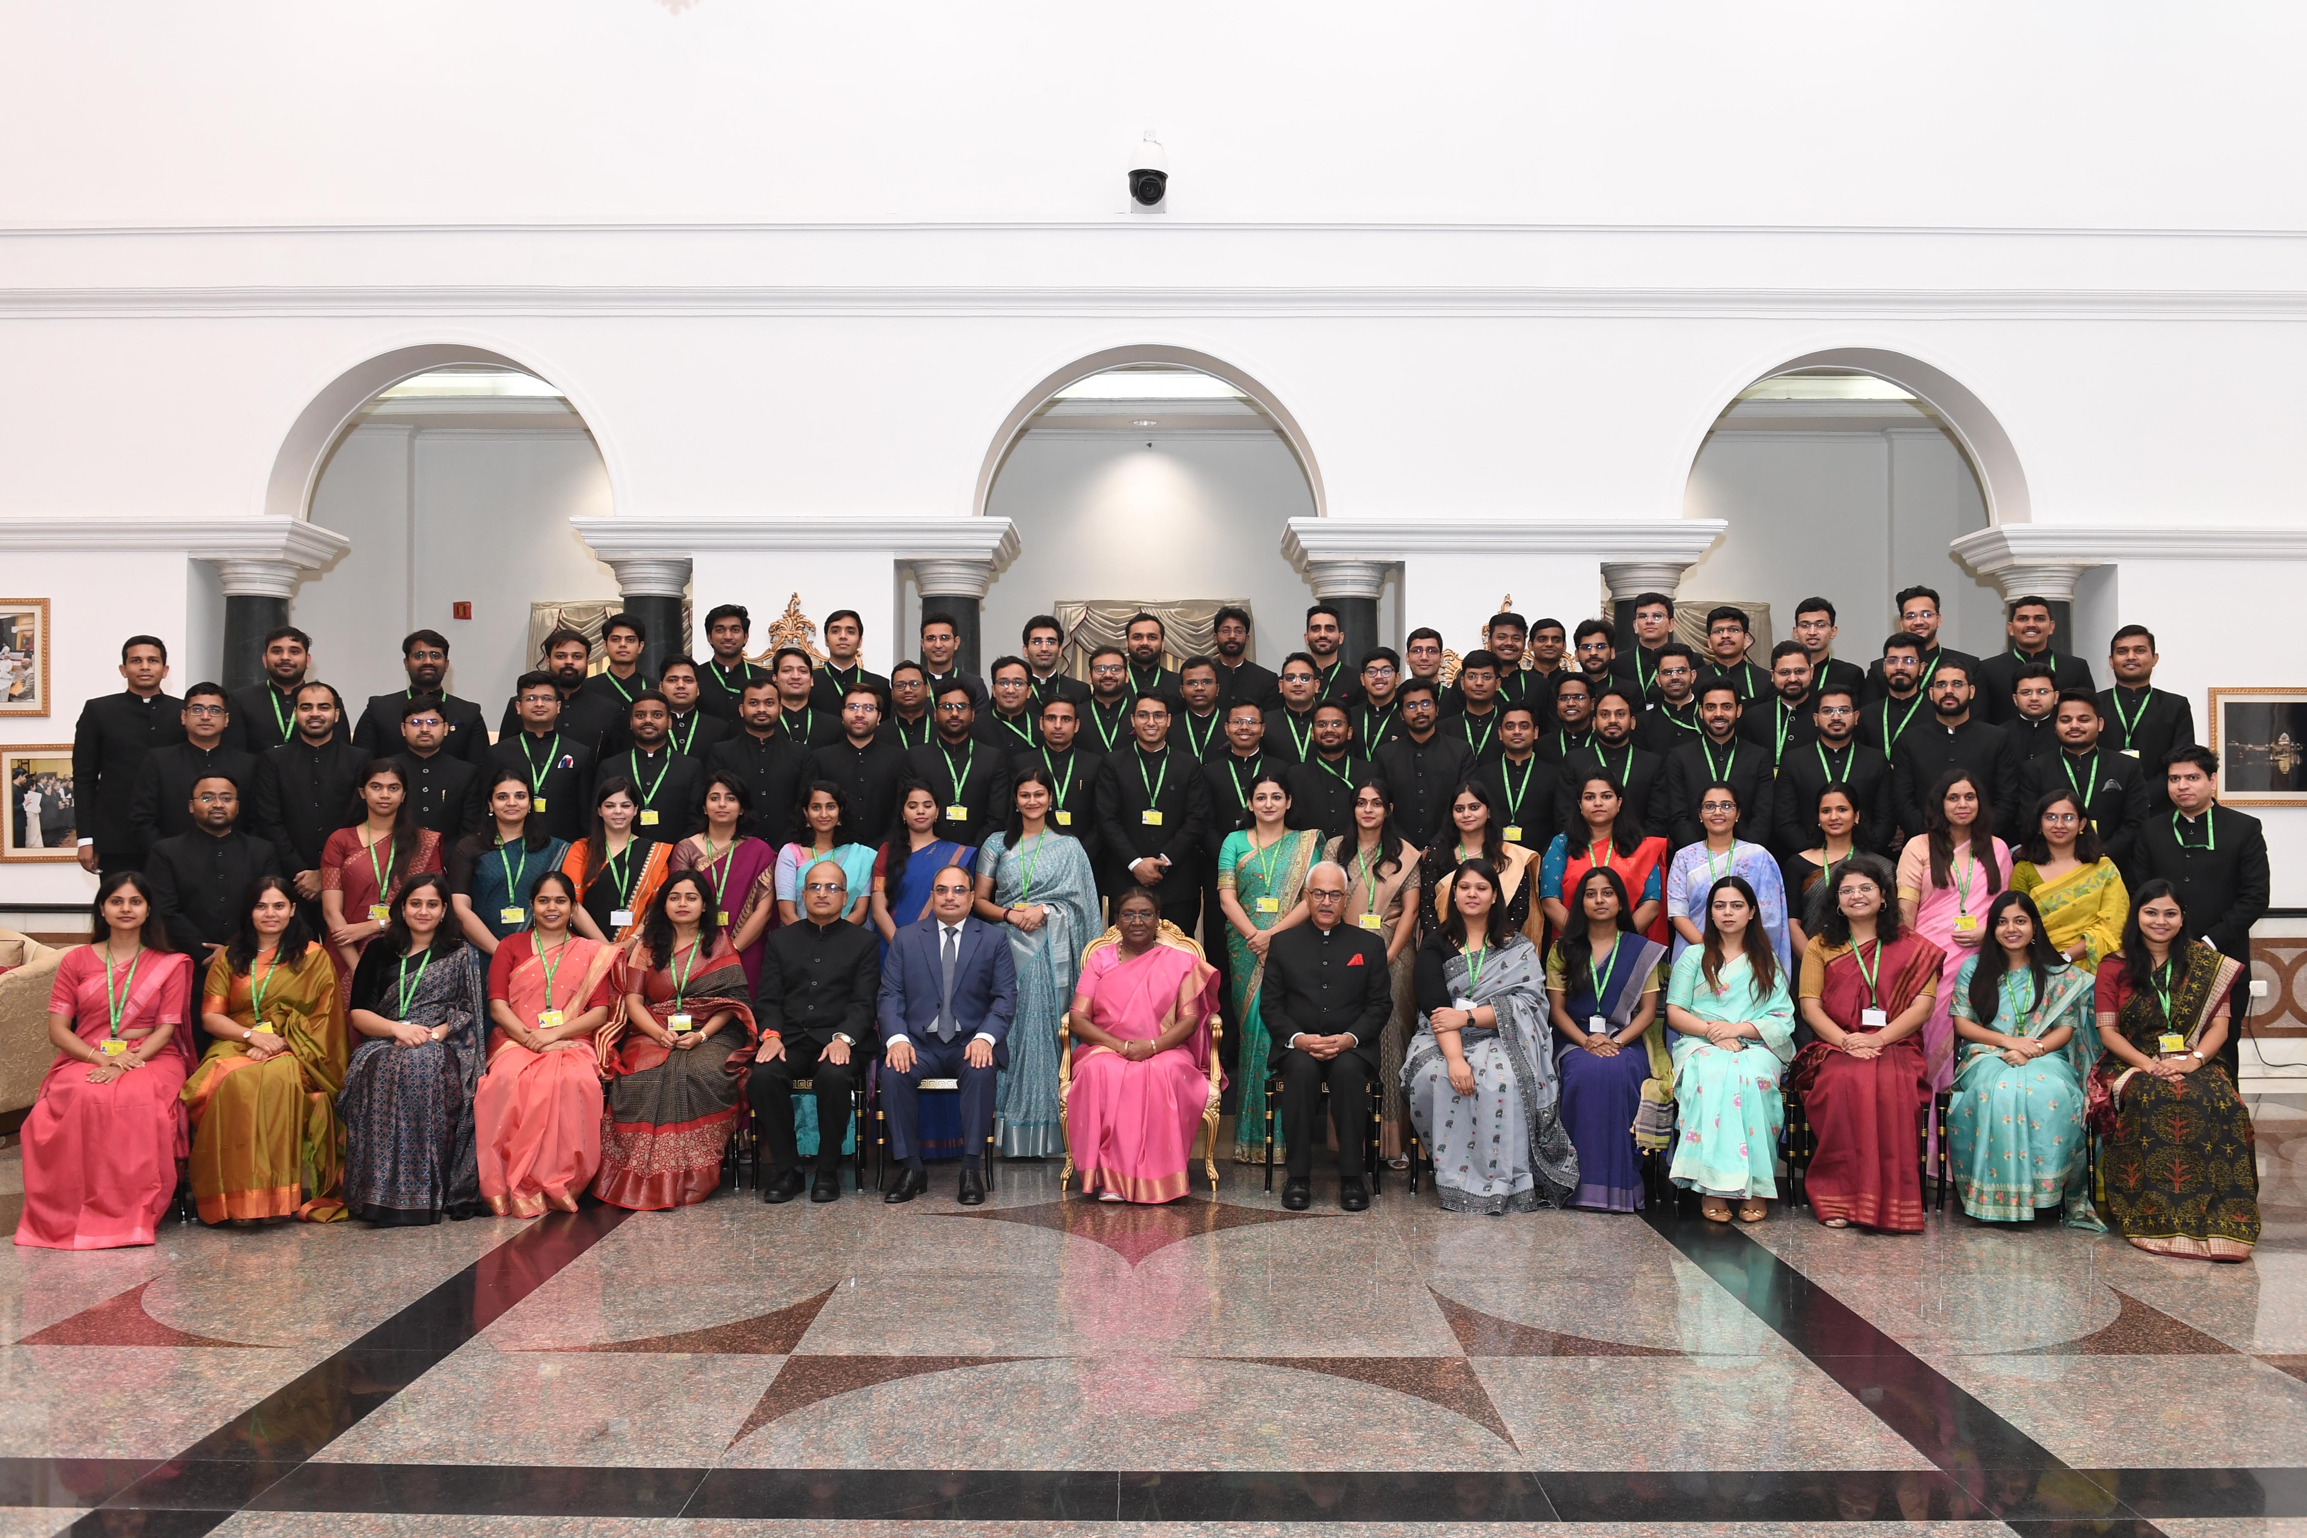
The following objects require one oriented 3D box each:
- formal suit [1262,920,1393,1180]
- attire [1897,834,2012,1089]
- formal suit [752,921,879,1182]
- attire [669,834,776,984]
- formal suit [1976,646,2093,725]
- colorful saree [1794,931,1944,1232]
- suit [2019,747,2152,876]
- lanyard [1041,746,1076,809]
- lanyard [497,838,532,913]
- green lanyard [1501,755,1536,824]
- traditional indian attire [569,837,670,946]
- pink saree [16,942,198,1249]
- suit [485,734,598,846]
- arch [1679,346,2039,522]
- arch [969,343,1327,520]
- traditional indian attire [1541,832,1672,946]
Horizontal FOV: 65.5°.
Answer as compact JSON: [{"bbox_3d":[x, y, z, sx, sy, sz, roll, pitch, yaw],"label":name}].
[{"bbox_3d":[0.673,1.073,6.945,0.510,0.960,0.660,0,-1,5],"label":"formal suit"},{"bbox_3d":[3.168,0.934,7.078,0.470,1.360,0.330,0,-2,18],"label":"attire"},{"bbox_3d":[-1.301,1.067,6.944,0.510,0.980,0.660,0,-2,-3],"label":"formal suit"},{"bbox_3d":[-1.797,0.946,7.481,0.470,1.340,0.360,0,-1,-12],"label":"attire"},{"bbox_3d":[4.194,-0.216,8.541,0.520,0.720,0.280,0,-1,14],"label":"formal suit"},{"bbox_3d":[2.602,1.108,6.534,0.520,1.020,0.680,0,-2,20],"label":"colorful saree"},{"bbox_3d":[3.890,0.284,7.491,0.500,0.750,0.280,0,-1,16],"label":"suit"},{"bbox_3d":[-0.415,0.038,7.872,0.165,0.290,0.110,0,-2,0],"label":"lanyard"},{"bbox_3d":[-2.618,0.436,7.346,0.150,0.310,0.120,0,-1,-12],"label":"lanyard"},{"bbox_3d":[1.627,0.095,7.996,0.160,0.310,0.120,0,-1,6],"label":"green lanyard"},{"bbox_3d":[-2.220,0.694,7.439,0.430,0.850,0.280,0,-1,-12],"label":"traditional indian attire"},{"bbox_3d":[-3.601,1.101,6.222,0.570,0.970,0.700,1,-2,-18],"label":"pink saree"},{"bbox_3d":[-2.629,0.597,7.687,0.500,1.530,0.310,1,-2,-16],"label":"suit"},{"bbox_3d":[3.745,-1.781,9.748,1.850,0.950,0.420,0,-1,0],"label":"arch"},{"bbox_3d":[-0.023,-1.829,10.053,1.920,0.958,0.450,0,-2,0],"label":"arch"},{"bbox_3d":[1.844,0.934,7.328,0.530,1.365,0.340,0,-2,12],"label":"traditional indian attire"}]

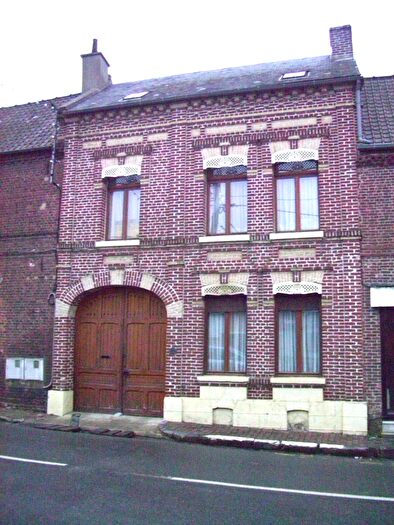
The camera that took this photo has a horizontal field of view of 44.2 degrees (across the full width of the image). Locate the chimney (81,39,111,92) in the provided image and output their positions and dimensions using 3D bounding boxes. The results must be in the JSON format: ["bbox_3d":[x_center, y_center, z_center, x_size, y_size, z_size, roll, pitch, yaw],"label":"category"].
[{"bbox_3d":[-3.074,-5.917,14.672,0.675,1.793,0.601,-2,-8,16],"label":"chimney"}]

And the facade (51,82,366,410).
[{"bbox_3d":[-0.016,-0.388,11.158,7.153,6.963,0.433,-2,-8,16],"label":"facade"}]

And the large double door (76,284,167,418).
[{"bbox_3d":[-1.780,2.100,11.717,2.521,3.033,0.127,-2,-8,16],"label":"large double door"}]

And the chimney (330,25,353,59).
[{"bbox_3d":[3.868,-5.691,13.019,0.528,0.949,0.665,-2,-8,16],"label":"chimney"}]

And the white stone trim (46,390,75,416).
[{"bbox_3d":[-3.273,3.347,11.658,0.411,0.575,0.443,-2,-8,16],"label":"white stone trim"}]

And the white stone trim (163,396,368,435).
[{"bbox_3d":[1.362,3.190,10.306,4.239,0.575,0.317,-2,-8,16],"label":"white stone trim"}]

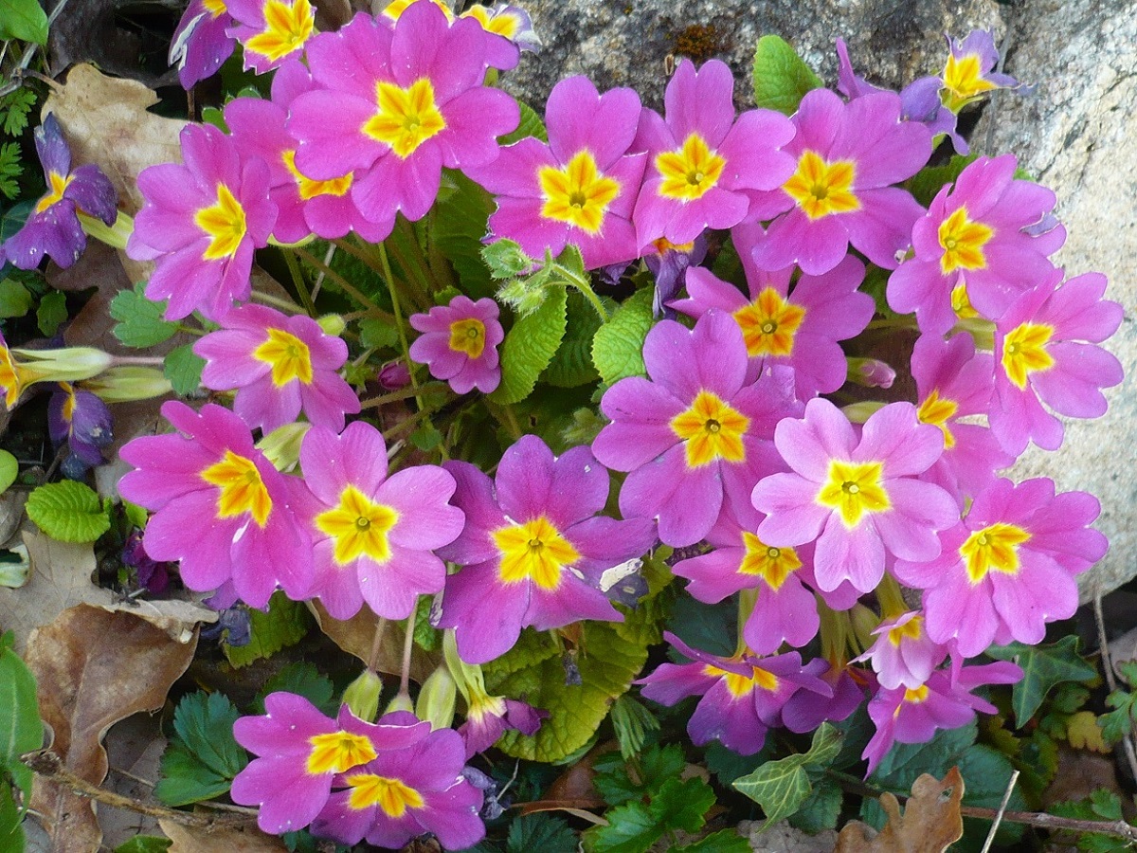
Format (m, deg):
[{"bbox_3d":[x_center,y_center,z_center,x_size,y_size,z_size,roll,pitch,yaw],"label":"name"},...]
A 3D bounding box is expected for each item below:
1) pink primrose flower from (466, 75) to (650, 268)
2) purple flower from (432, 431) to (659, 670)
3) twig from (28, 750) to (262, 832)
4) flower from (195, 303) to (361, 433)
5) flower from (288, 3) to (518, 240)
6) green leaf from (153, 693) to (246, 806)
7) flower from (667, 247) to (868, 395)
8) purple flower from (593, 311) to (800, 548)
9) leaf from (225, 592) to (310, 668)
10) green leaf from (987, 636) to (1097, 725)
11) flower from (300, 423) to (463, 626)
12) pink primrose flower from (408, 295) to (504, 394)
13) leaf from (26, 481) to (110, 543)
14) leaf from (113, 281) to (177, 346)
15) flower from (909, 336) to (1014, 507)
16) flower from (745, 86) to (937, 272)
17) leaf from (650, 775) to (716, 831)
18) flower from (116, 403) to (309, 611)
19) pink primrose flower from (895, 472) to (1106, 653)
[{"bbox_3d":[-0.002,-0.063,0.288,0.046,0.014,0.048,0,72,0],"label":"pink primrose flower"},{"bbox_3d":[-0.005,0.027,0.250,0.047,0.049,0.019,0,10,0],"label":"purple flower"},{"bbox_3d":[-0.103,0.087,0.275,0.060,0.006,0.007,12,61,7],"label":"twig"},{"bbox_3d":[-0.072,-0.014,0.285,0.040,0.035,0.015,11,21,9],"label":"flower"},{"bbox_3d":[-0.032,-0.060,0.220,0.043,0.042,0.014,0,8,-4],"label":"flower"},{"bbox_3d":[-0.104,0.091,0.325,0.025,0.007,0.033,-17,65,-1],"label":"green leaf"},{"bbox_3d":[0.048,-0.025,0.272,0.047,0.040,0.015,6,7,5],"label":"flower"},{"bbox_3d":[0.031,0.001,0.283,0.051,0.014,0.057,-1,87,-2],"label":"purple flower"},{"bbox_3d":[-0.076,0.048,0.290,0.022,0.007,0.027,-6,69,-2],"label":"leaf"},{"bbox_3d":[0.115,0.062,0.280,0.026,0.008,0.022,13,73,4],"label":"green leaf"},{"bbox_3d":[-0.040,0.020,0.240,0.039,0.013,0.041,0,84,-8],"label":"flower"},{"bbox_3d":[-0.029,-0.021,0.300,0.025,0.026,0.010,16,13,14],"label":"pink primrose flower"},{"bbox_3d":[-0.135,0.023,0.310,0.023,0.006,0.018,6,72,-1],"label":"leaf"},{"bbox_3d":[-0.105,-0.028,0.285,0.019,0.006,0.017,5,73,2],"label":"leaf"},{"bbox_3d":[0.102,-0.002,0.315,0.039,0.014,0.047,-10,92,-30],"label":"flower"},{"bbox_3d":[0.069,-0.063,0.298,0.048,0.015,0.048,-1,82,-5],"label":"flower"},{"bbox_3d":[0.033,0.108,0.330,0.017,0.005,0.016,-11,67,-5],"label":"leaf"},{"bbox_3d":[-0.081,0.018,0.265,0.044,0.047,0.018,20,23,17],"label":"flower"},{"bbox_3d":[0.098,0.032,0.262,0.048,0.041,0.018,-8,12,-7],"label":"pink primrose flower"}]

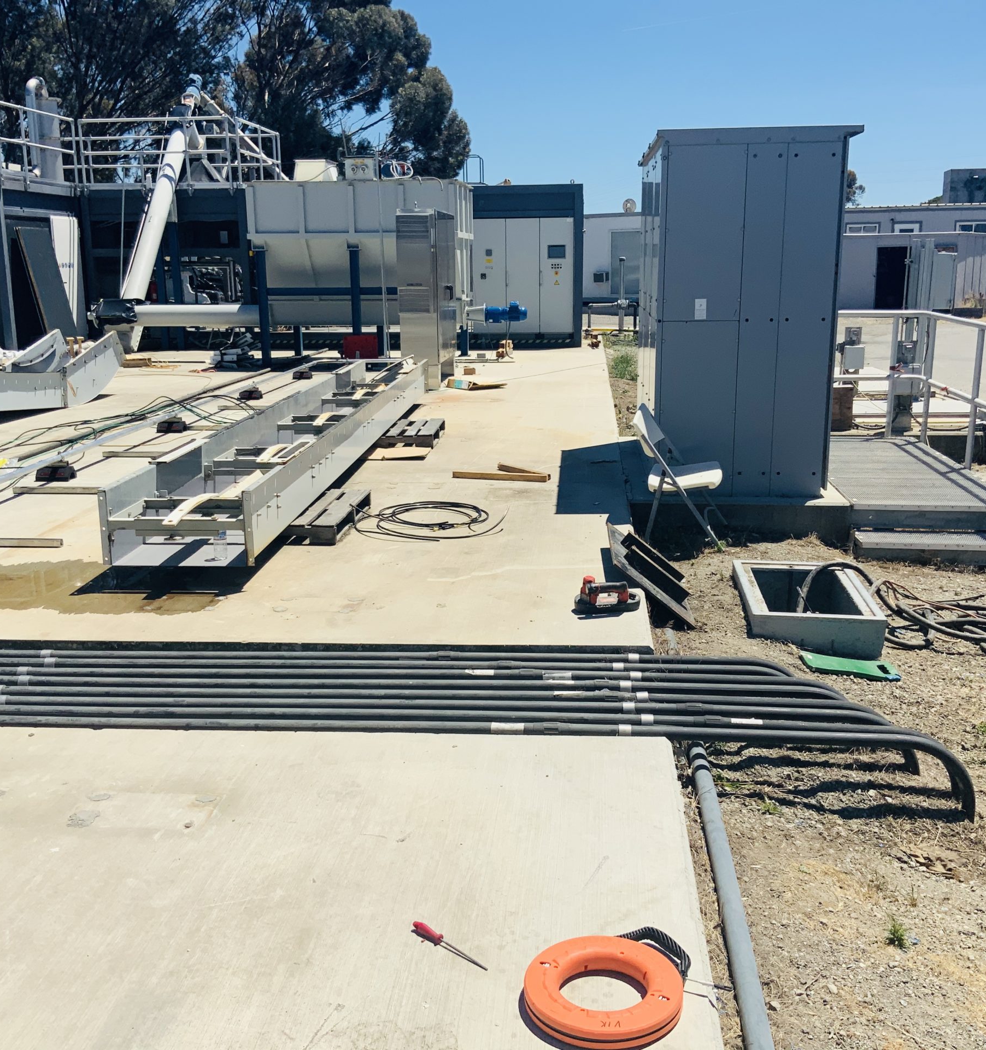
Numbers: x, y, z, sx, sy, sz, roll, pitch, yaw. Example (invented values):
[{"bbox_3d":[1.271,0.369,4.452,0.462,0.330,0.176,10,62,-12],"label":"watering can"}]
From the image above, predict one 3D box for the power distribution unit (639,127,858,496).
[{"bbox_3d":[1.702,-1.545,8.460,1.220,2.270,2.500,1,13,4],"label":"power distribution unit"}]

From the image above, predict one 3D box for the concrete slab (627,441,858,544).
[{"bbox_3d":[1.666,-0.290,8.737,1.380,0.290,2.660,1,13,4],"label":"concrete slab"}]

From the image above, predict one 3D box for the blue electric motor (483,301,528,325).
[{"bbox_3d":[0.193,-3.265,18.031,0.680,0.385,0.360,1,13,4],"label":"blue electric motor"}]

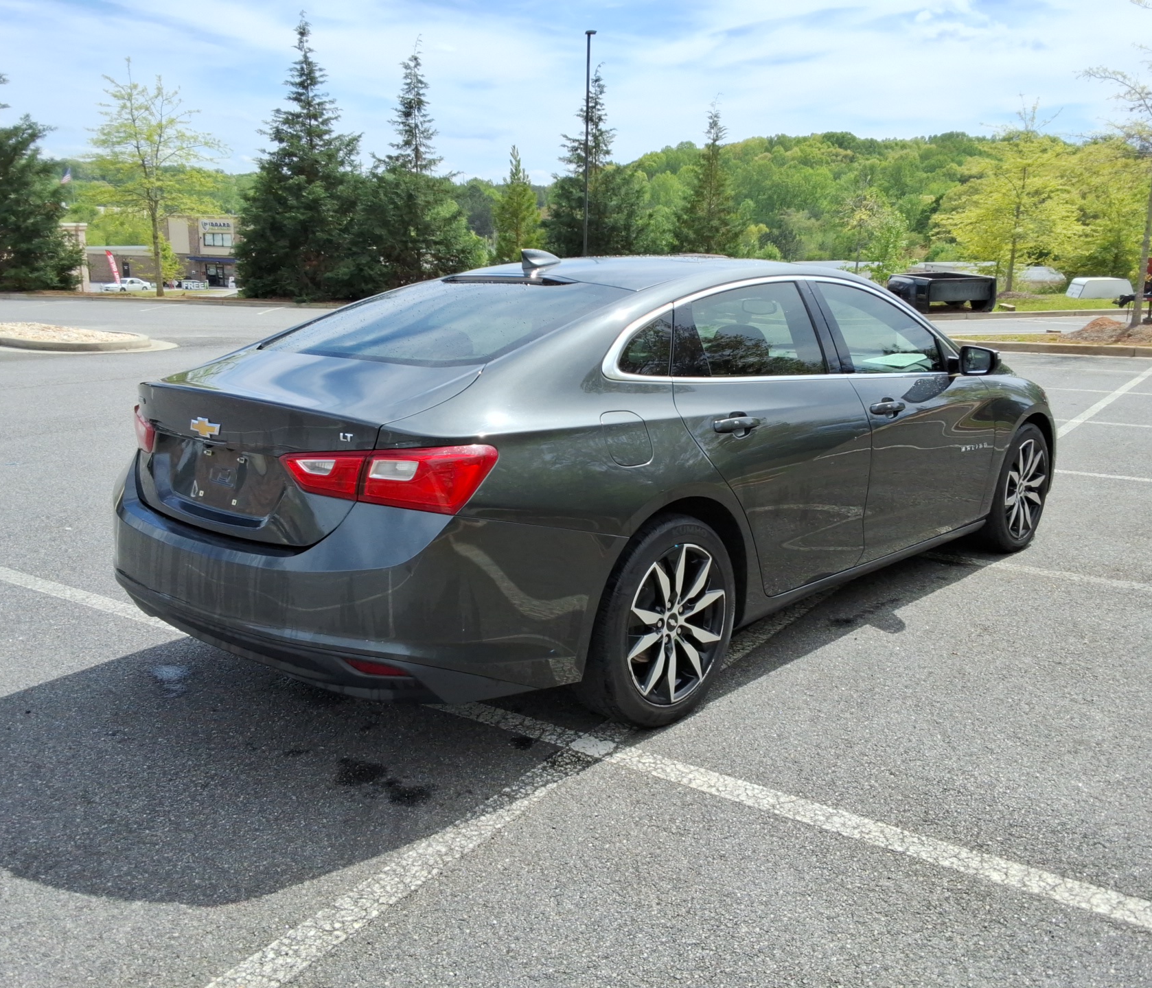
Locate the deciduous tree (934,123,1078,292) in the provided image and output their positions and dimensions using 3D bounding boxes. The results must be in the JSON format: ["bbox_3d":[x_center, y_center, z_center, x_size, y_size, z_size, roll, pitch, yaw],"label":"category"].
[{"bbox_3d":[15.886,-10.664,39.350,5.283,6.281,5.283,0,12,0],"label":"deciduous tree"}]

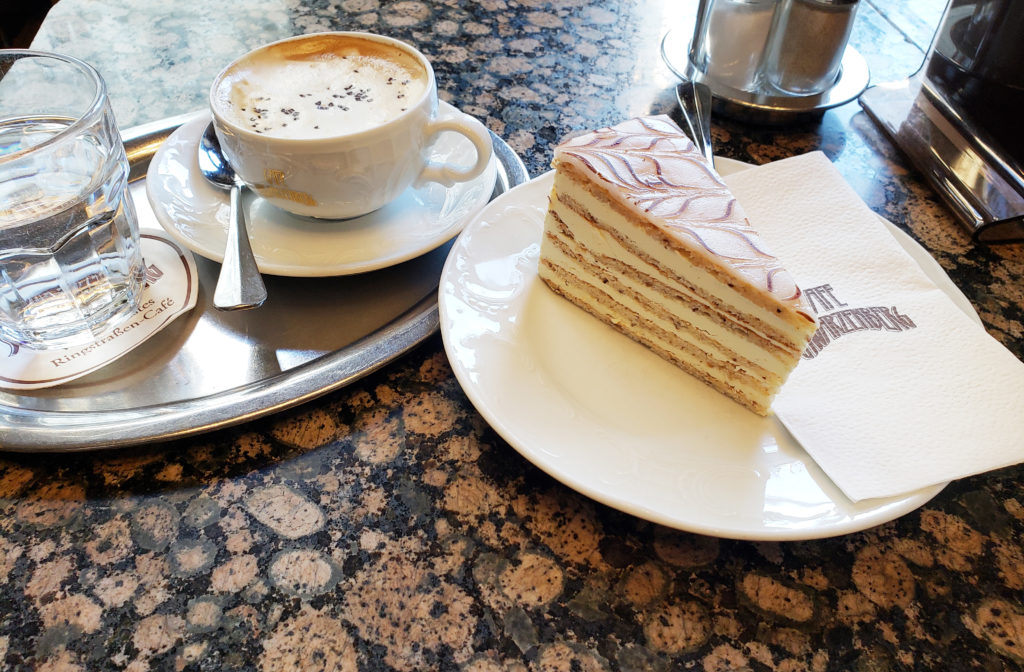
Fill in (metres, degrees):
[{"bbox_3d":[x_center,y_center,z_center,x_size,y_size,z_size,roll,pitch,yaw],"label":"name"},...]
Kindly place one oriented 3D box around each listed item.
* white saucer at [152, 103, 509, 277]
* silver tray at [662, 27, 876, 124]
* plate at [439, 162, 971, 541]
[{"bbox_3d":[-0.084,-0.072,0.359,0.155,0.021,0.155,1,46,-1],"label":"white saucer"},{"bbox_3d":[0.147,-0.156,0.455,0.119,0.018,0.119,1,46,-1],"label":"silver tray"},{"bbox_3d":[0.076,-0.007,0.306,0.208,0.022,0.208,1,46,-1],"label":"plate"}]

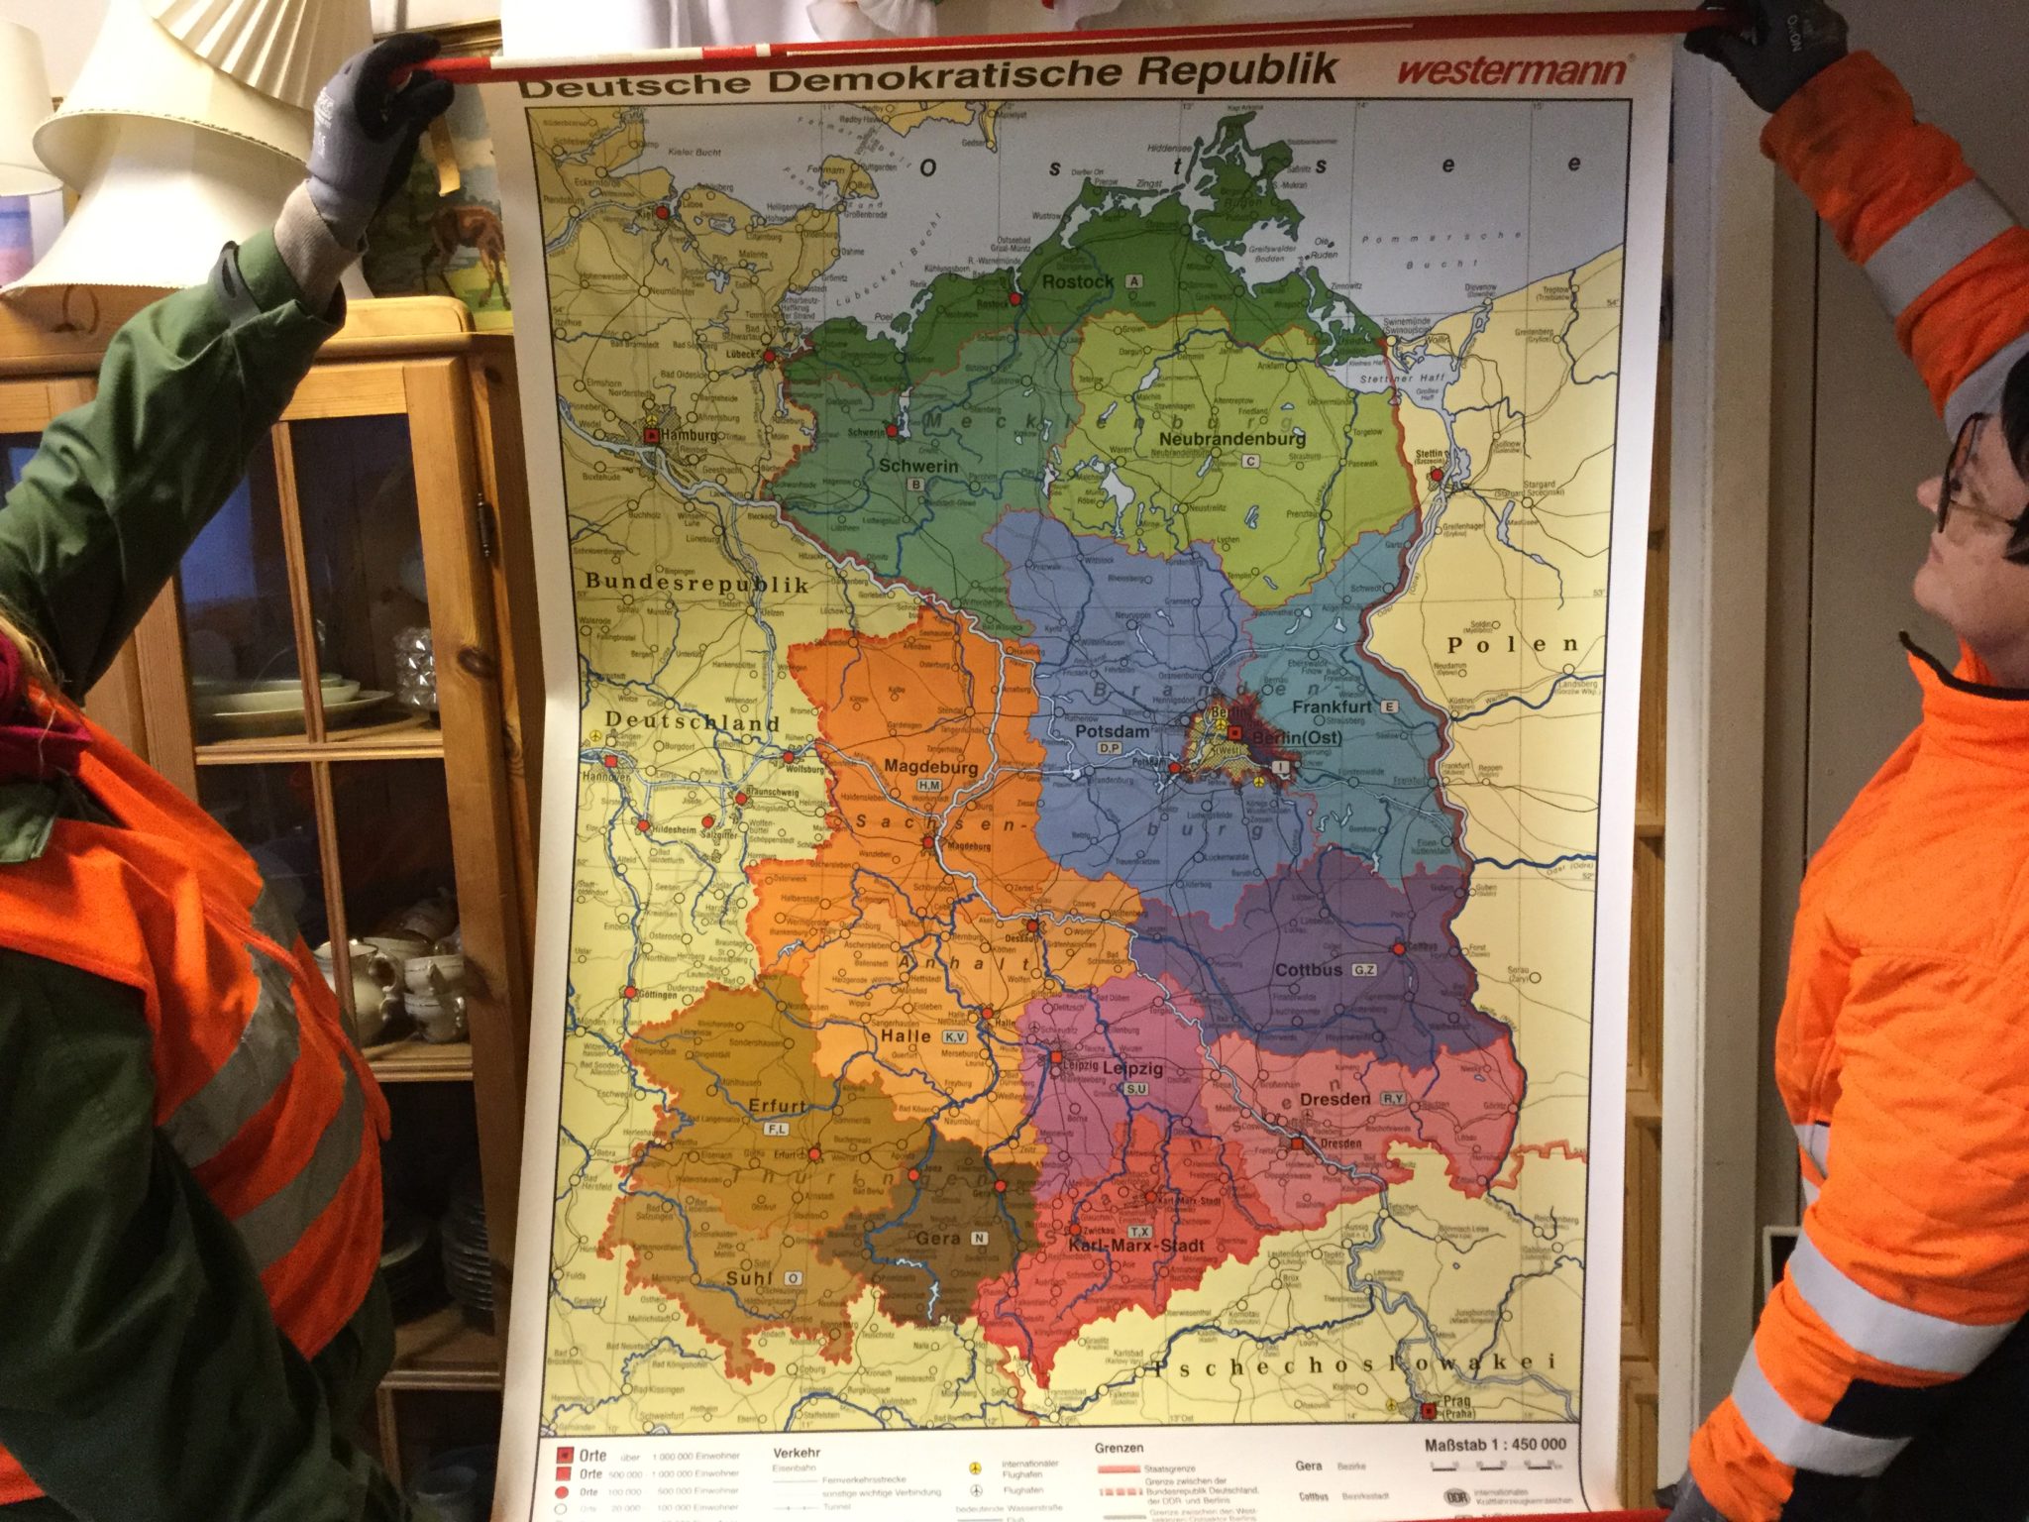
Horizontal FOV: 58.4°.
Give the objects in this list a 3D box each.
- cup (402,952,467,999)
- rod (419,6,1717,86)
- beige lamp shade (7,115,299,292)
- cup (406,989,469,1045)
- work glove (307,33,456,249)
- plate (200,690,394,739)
[{"bbox_3d":[-0.675,0.253,2.124,0.090,0.054,0.112,-4,10,-6],"label":"cup"},{"bbox_3d":[0.053,-0.578,1.470,1.084,0.021,0.020,-3,9,-1],"label":"rod"},{"bbox_3d":[-0.920,-0.634,2.026,0.410,0.250,0.410,-3,9,0],"label":"beige lamp shade"},{"bbox_3d":[-0.668,0.294,2.133,0.090,0.054,0.112,-9,11,-32],"label":"cup"},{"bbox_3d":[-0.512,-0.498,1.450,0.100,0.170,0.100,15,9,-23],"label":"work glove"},{"bbox_3d":[-0.887,-0.065,2.162,0.300,0.030,0.300,-3,9,0],"label":"plate"}]

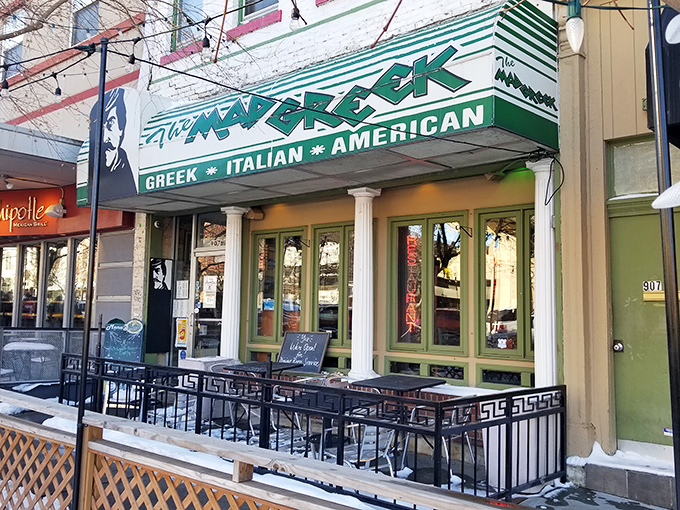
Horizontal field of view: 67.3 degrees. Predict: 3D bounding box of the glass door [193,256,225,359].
[{"bbox_3d":[-2.226,1.037,8.837,0.920,2.130,0.080,-3,-8,33],"label":"glass door"}]

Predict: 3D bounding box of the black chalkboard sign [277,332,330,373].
[{"bbox_3d":[-0.482,1.288,6.761,0.690,0.545,0.035,-2,-30,30],"label":"black chalkboard sign"}]

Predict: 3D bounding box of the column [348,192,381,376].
[{"bbox_3d":[0.290,0.360,6.605,0.310,2.439,0.310,-3,-8,33],"label":"column"}]

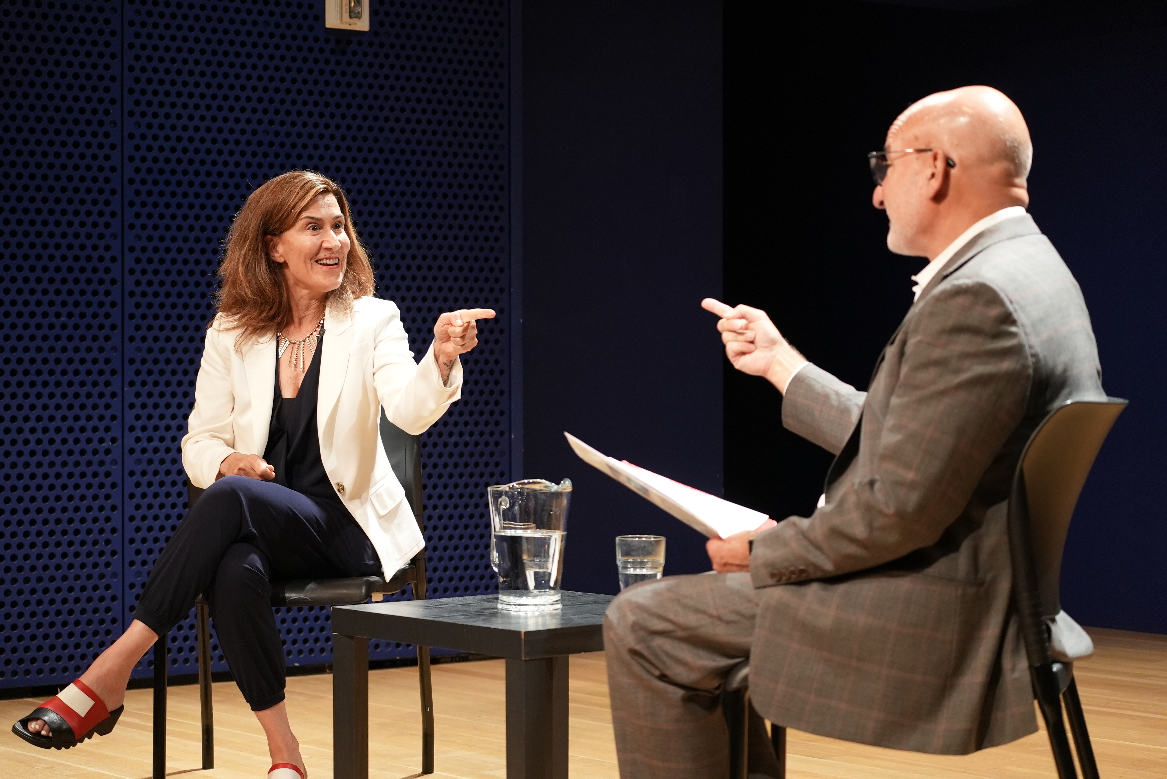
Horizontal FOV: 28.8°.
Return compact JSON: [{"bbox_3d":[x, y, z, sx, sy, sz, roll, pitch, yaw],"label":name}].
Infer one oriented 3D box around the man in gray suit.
[{"bbox_3d":[0.365,0.200,3.410,0.820,1.300,0.570,0,0,19],"label":"man in gray suit"}]

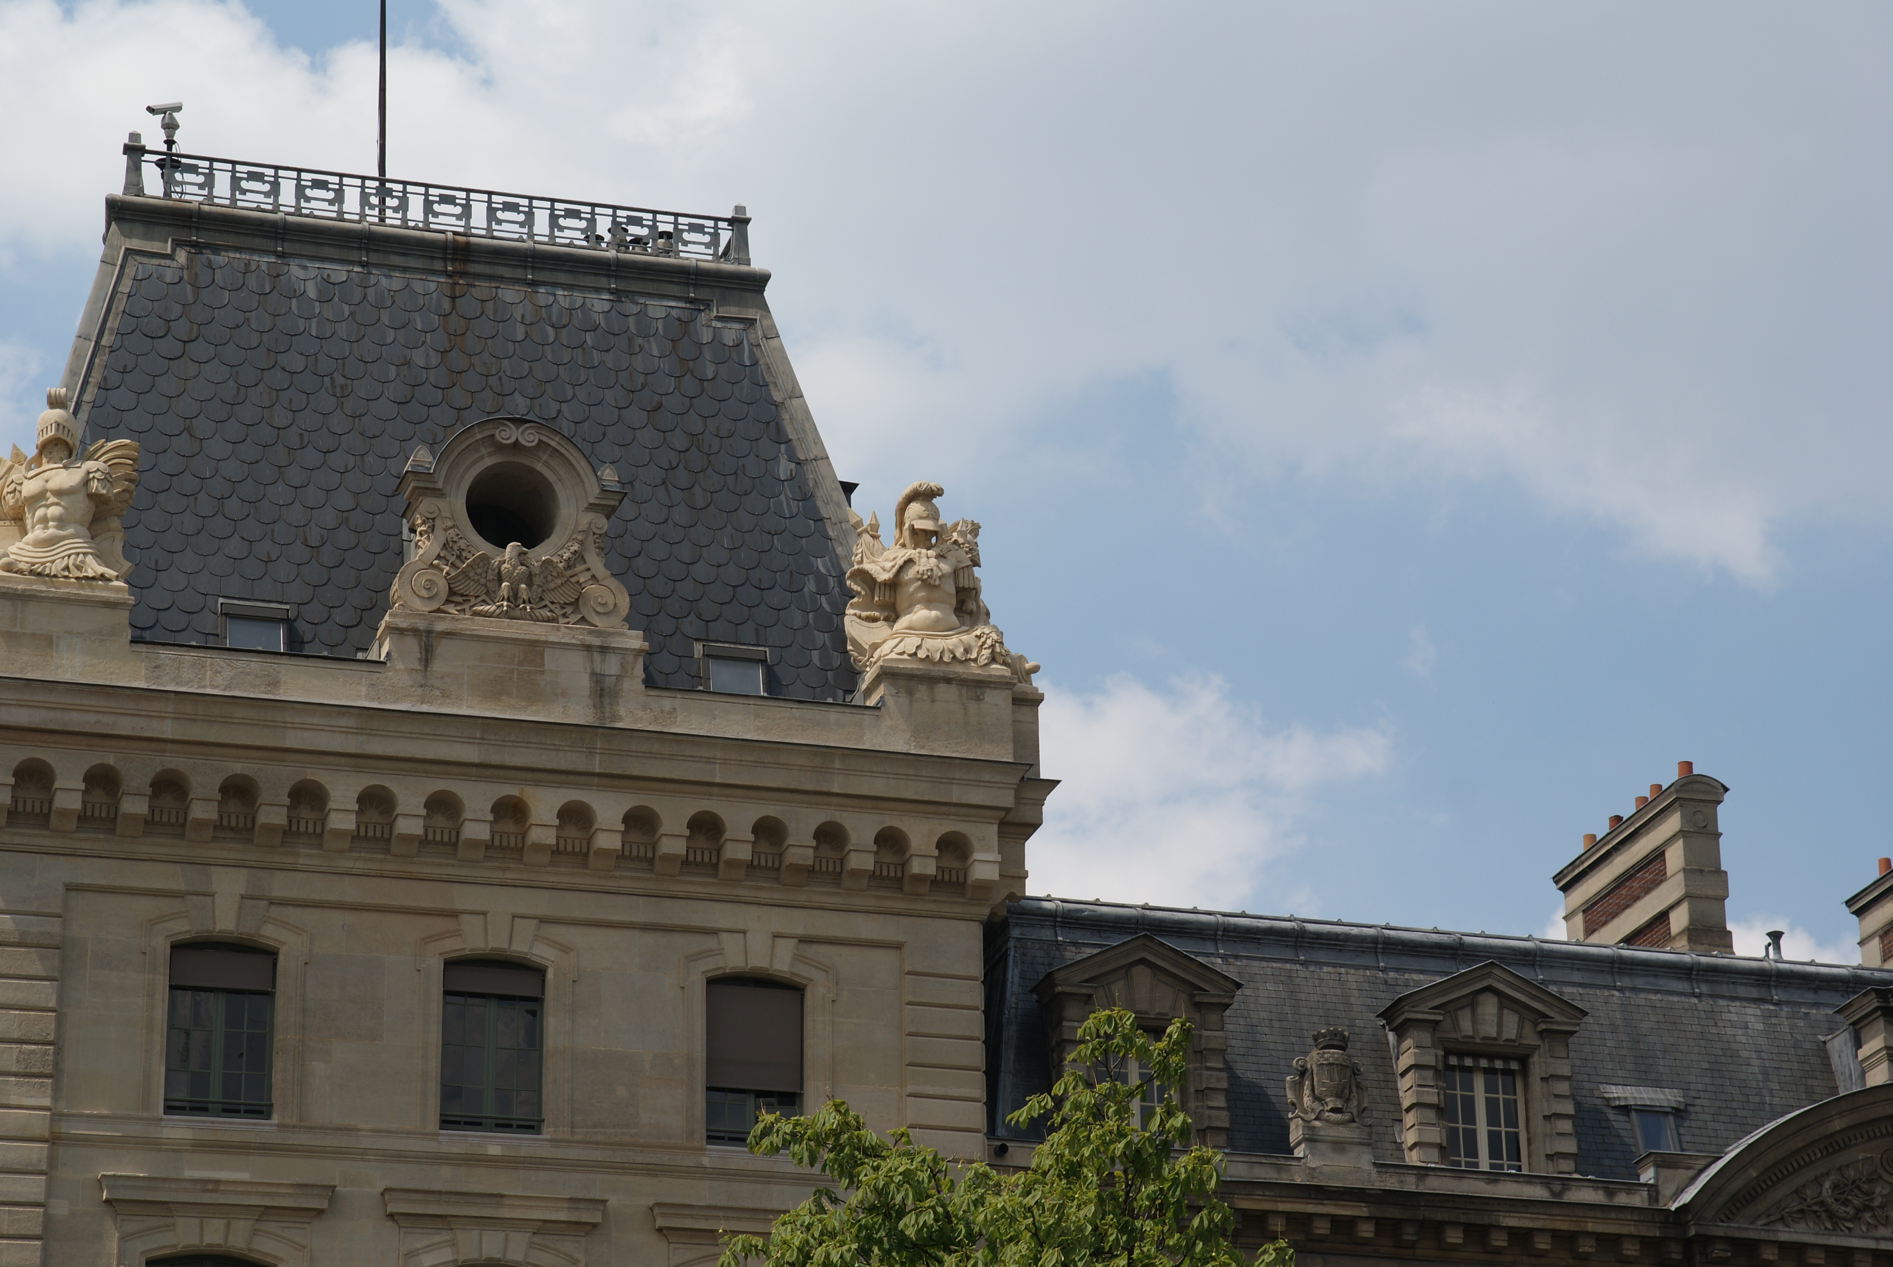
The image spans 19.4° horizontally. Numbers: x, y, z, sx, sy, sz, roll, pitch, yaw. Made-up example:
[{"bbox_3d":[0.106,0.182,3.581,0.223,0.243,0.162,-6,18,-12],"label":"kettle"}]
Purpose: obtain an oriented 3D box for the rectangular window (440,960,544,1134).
[{"bbox_3d":[-5.310,4.830,64.708,1.220,2.086,0.280,5,-22,-16],"label":"rectangular window"}]

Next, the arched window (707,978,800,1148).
[{"bbox_3d":[-2.275,5.086,65.615,1.220,2.086,0.280,5,-22,-16],"label":"arched window"}]

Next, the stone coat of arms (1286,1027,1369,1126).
[{"bbox_3d":[4.702,5.471,68.283,0.900,1.180,0.450,5,-22,-16],"label":"stone coat of arms"}]

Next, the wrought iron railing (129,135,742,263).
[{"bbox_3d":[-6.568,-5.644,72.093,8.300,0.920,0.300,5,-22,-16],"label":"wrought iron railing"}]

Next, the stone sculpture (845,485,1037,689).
[{"bbox_3d":[-0.097,-0.485,68.148,2.000,2.350,1.300,5,-22,-16],"label":"stone sculpture"}]

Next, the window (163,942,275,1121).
[{"bbox_3d":[-8.374,4.586,63.787,1.220,2.086,0.280,5,-22,-16],"label":"window"}]

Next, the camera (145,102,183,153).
[{"bbox_3d":[-10.180,-6.579,71.927,0.430,0.580,0.220,12,-24,-30],"label":"camera"}]

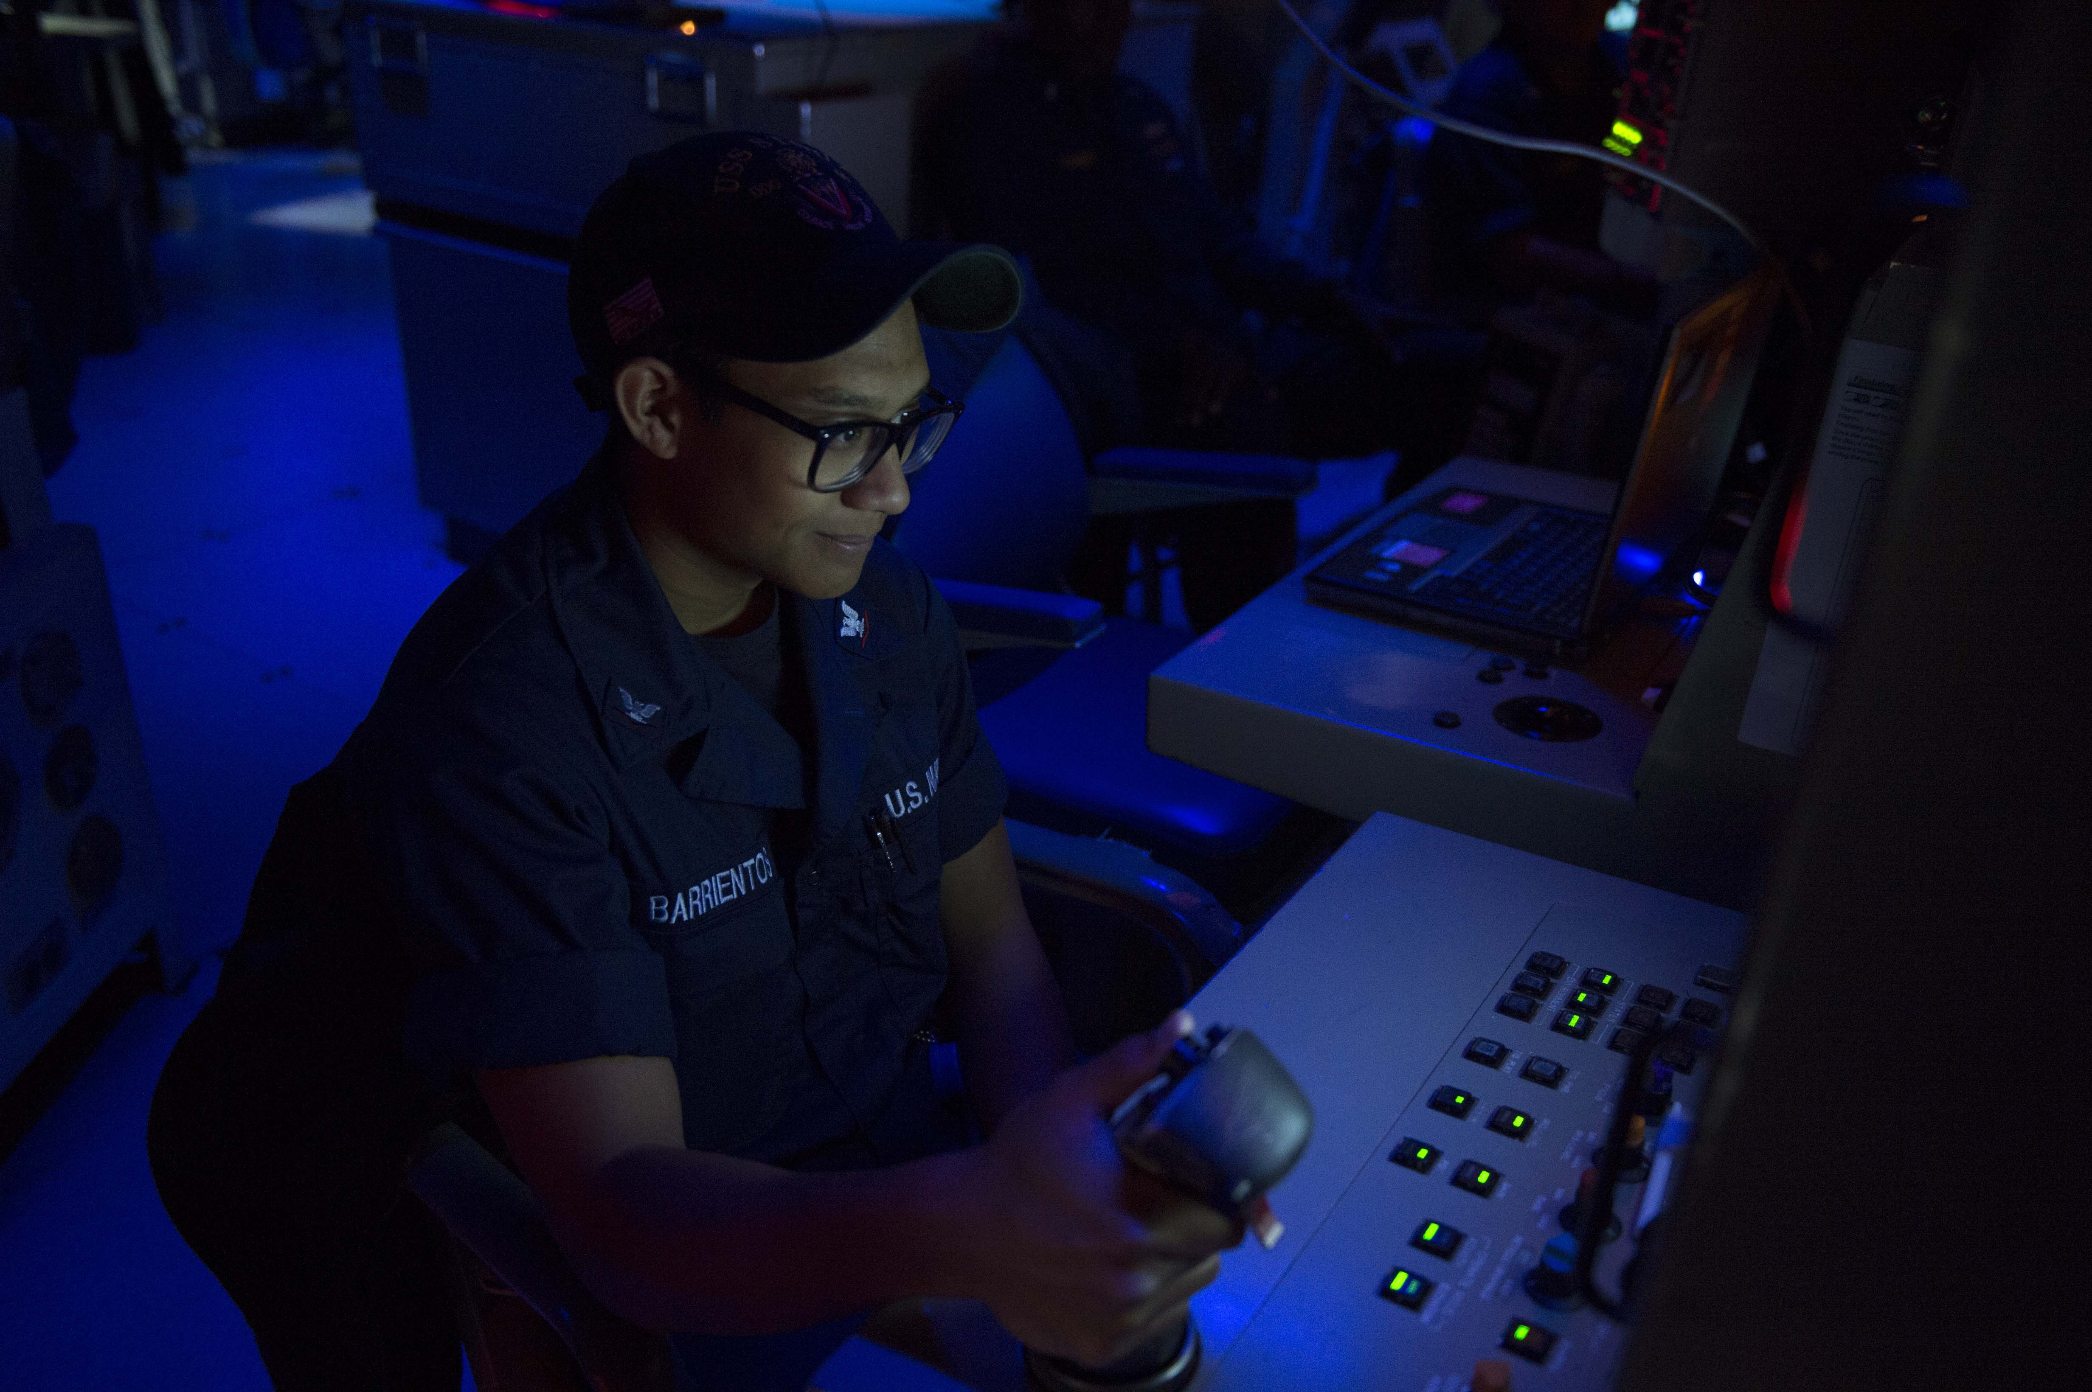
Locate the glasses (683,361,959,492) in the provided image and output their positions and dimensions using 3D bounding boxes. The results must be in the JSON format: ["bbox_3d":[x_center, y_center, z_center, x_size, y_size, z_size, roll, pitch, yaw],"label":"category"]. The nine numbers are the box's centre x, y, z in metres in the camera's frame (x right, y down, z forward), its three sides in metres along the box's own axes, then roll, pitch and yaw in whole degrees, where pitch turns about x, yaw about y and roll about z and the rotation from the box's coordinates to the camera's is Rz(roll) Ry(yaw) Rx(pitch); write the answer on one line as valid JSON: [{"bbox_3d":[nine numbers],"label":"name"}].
[{"bbox_3d":[-0.146,-0.171,1.046,0.140,0.046,0.142,28,26,23],"label":"glasses"}]

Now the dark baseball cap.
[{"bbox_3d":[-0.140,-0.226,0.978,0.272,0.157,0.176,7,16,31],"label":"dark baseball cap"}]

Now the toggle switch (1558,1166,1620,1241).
[{"bbox_3d":[0.256,0.234,0.843,0.029,0.034,0.029,15,28,29],"label":"toggle switch"}]

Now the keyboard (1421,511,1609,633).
[{"bbox_3d":[0.518,-0.131,1.846,0.135,0.018,0.325,15,28,29],"label":"keyboard"}]

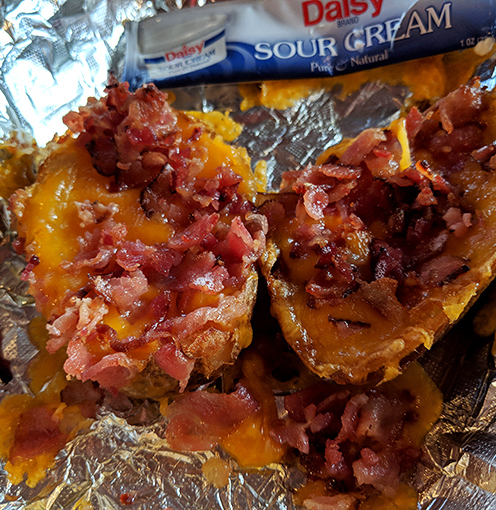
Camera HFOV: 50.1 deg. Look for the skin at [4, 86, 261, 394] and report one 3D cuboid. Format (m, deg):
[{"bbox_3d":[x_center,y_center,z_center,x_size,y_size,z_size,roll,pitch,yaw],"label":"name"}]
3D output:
[{"bbox_3d":[-0.030,-0.006,0.154,0.068,0.044,0.099,-9,60,-5],"label":"skin"}]

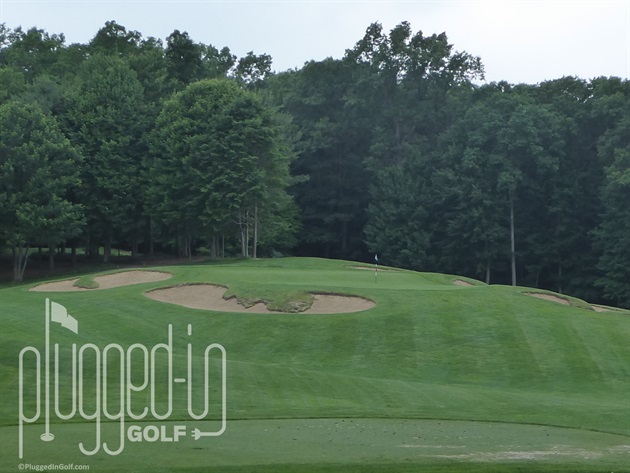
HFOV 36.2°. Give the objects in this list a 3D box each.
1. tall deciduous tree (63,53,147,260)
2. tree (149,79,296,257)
[{"bbox_3d":[-19.414,-7.286,89.000,7.573,19.368,8.000,0,1,0],"label":"tall deciduous tree"},{"bbox_3d":[-8.339,-6.131,87.000,12.902,16.228,11.500,0,1,0],"label":"tree"}]

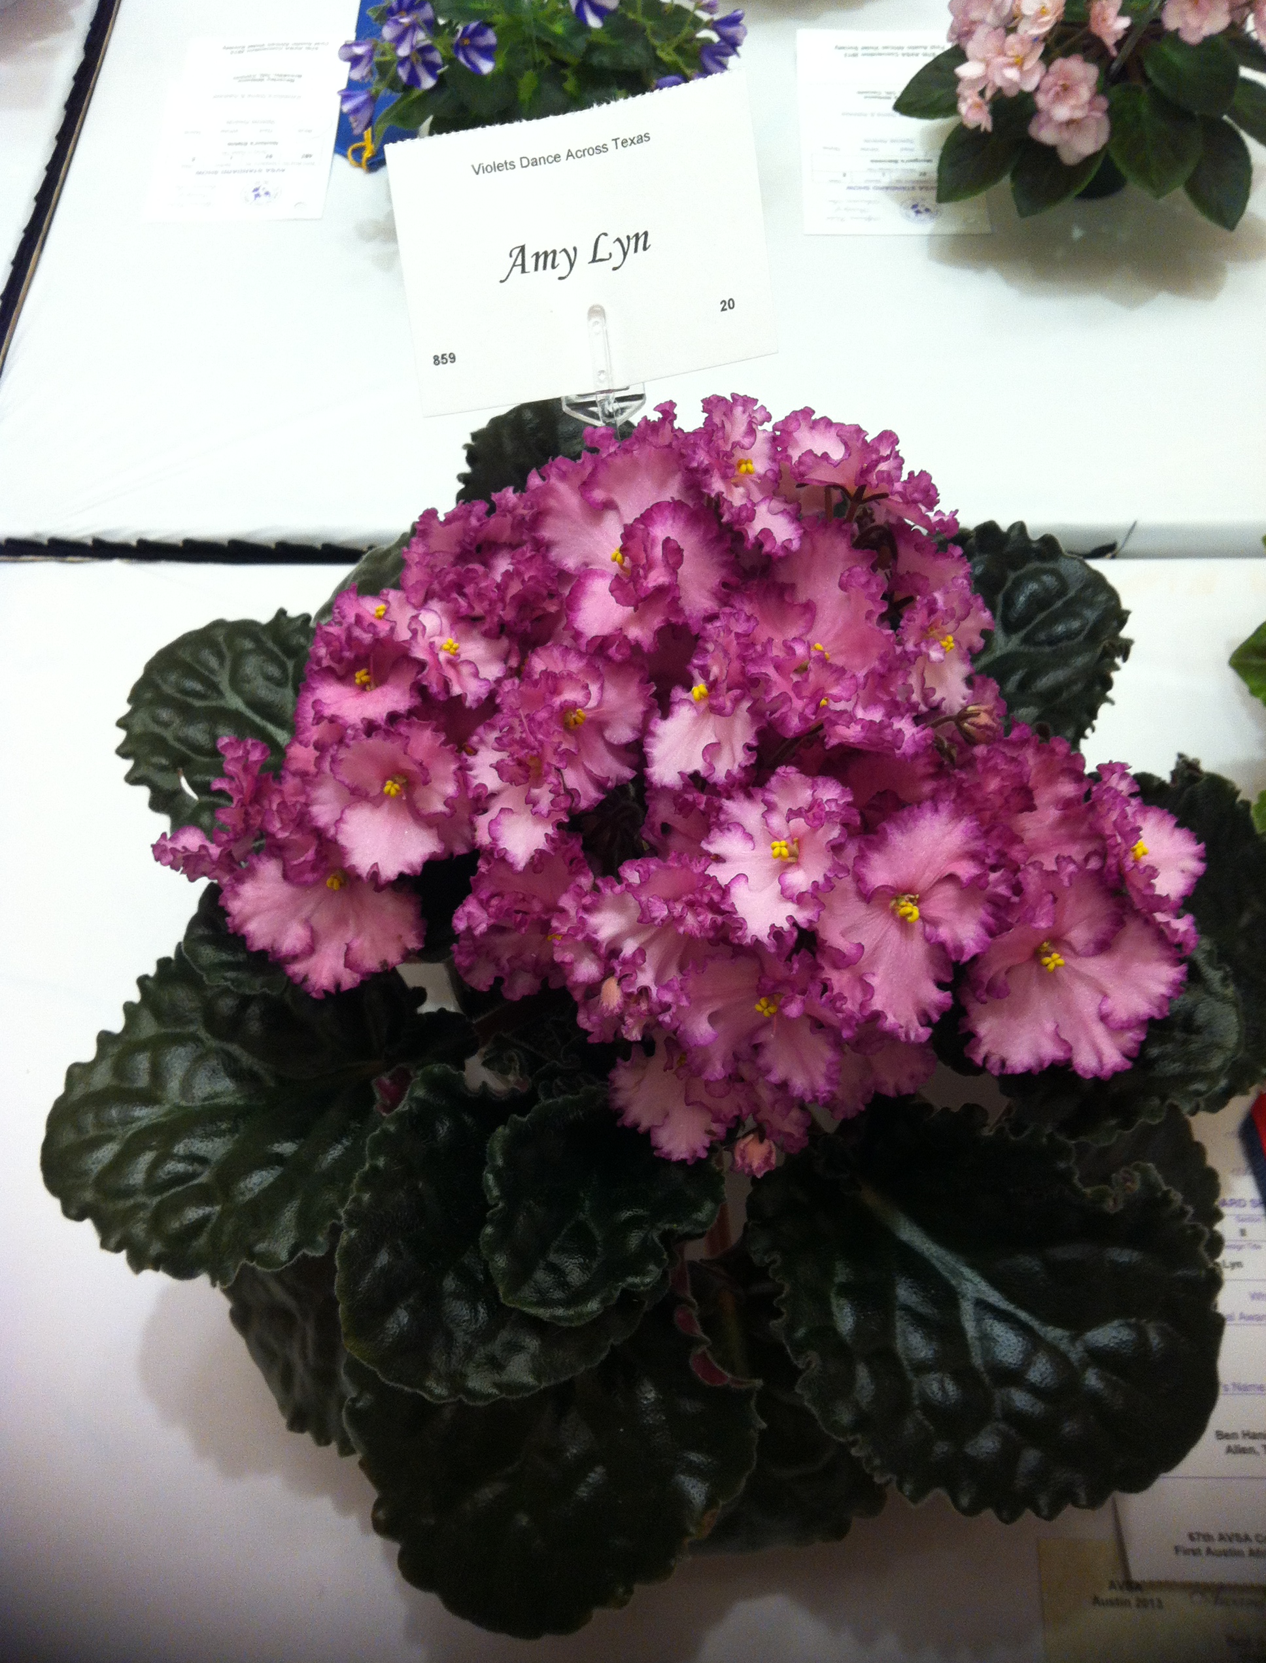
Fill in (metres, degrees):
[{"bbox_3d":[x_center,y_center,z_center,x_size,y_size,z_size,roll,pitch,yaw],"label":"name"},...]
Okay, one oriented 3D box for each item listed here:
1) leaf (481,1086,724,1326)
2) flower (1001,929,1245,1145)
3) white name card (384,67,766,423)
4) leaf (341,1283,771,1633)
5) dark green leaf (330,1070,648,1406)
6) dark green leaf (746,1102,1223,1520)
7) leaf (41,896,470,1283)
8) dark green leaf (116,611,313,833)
[{"bbox_3d":[-0.008,0.081,0.360,0.050,0.025,0.047,16,72,8],"label":"leaf"},{"bbox_3d":[0.110,0.048,0.392,0.060,0.028,0.049,4,63,-10],"label":"flower"},{"bbox_3d":[-0.015,-0.164,0.478,0.103,0.008,0.077,-7,90,10],"label":"white name card"},{"bbox_3d":[-0.021,0.140,0.393,0.097,0.030,0.081,15,82,4],"label":"leaf"},{"bbox_3d":[-0.028,0.091,0.378,0.071,0.030,0.074,23,77,10],"label":"dark green leaf"},{"bbox_3d":[0.078,0.101,0.382,0.106,0.028,0.108,-40,81,-20],"label":"dark green leaf"},{"bbox_3d":[-0.090,0.060,0.414,0.109,0.030,0.095,-17,61,6],"label":"leaf"},{"bbox_3d":[-0.108,-0.027,0.471,0.072,0.028,0.077,18,69,21],"label":"dark green leaf"}]

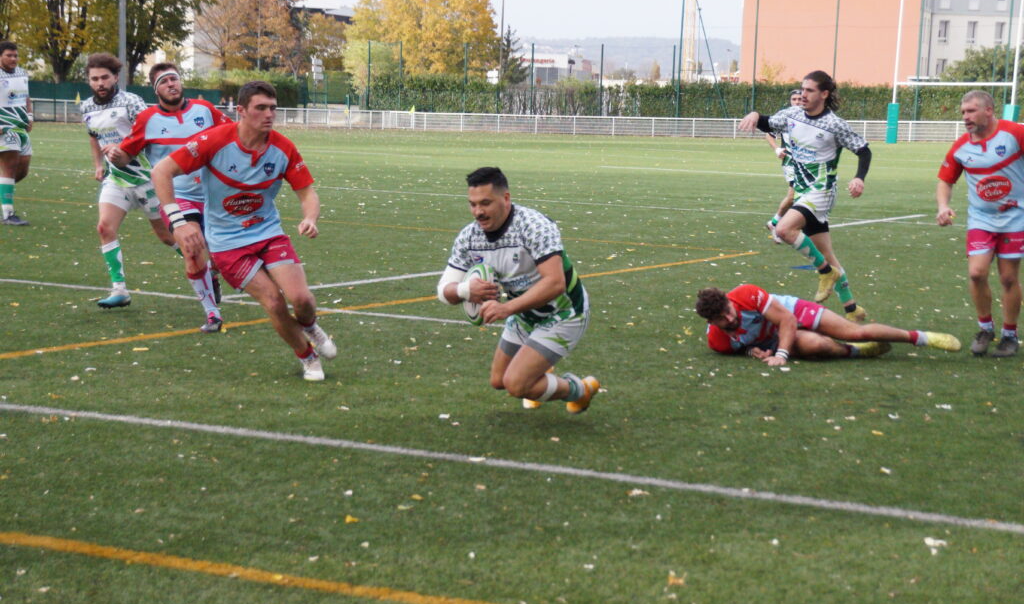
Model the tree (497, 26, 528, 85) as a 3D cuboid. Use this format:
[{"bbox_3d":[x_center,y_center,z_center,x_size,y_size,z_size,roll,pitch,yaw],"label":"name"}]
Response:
[{"bbox_3d":[-0.036,-16.826,155.000,3.000,7.000,3.000,2,5,0],"label":"tree"}]

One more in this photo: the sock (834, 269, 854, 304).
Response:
[{"bbox_3d":[2.365,-0.103,15.100,0.110,0.310,0.120,-1,22,37],"label":"sock"}]

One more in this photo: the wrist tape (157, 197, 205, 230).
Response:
[{"bbox_3d":[-1.807,-0.464,11.500,0.090,0.150,0.085,-25,-3,-18],"label":"wrist tape"}]

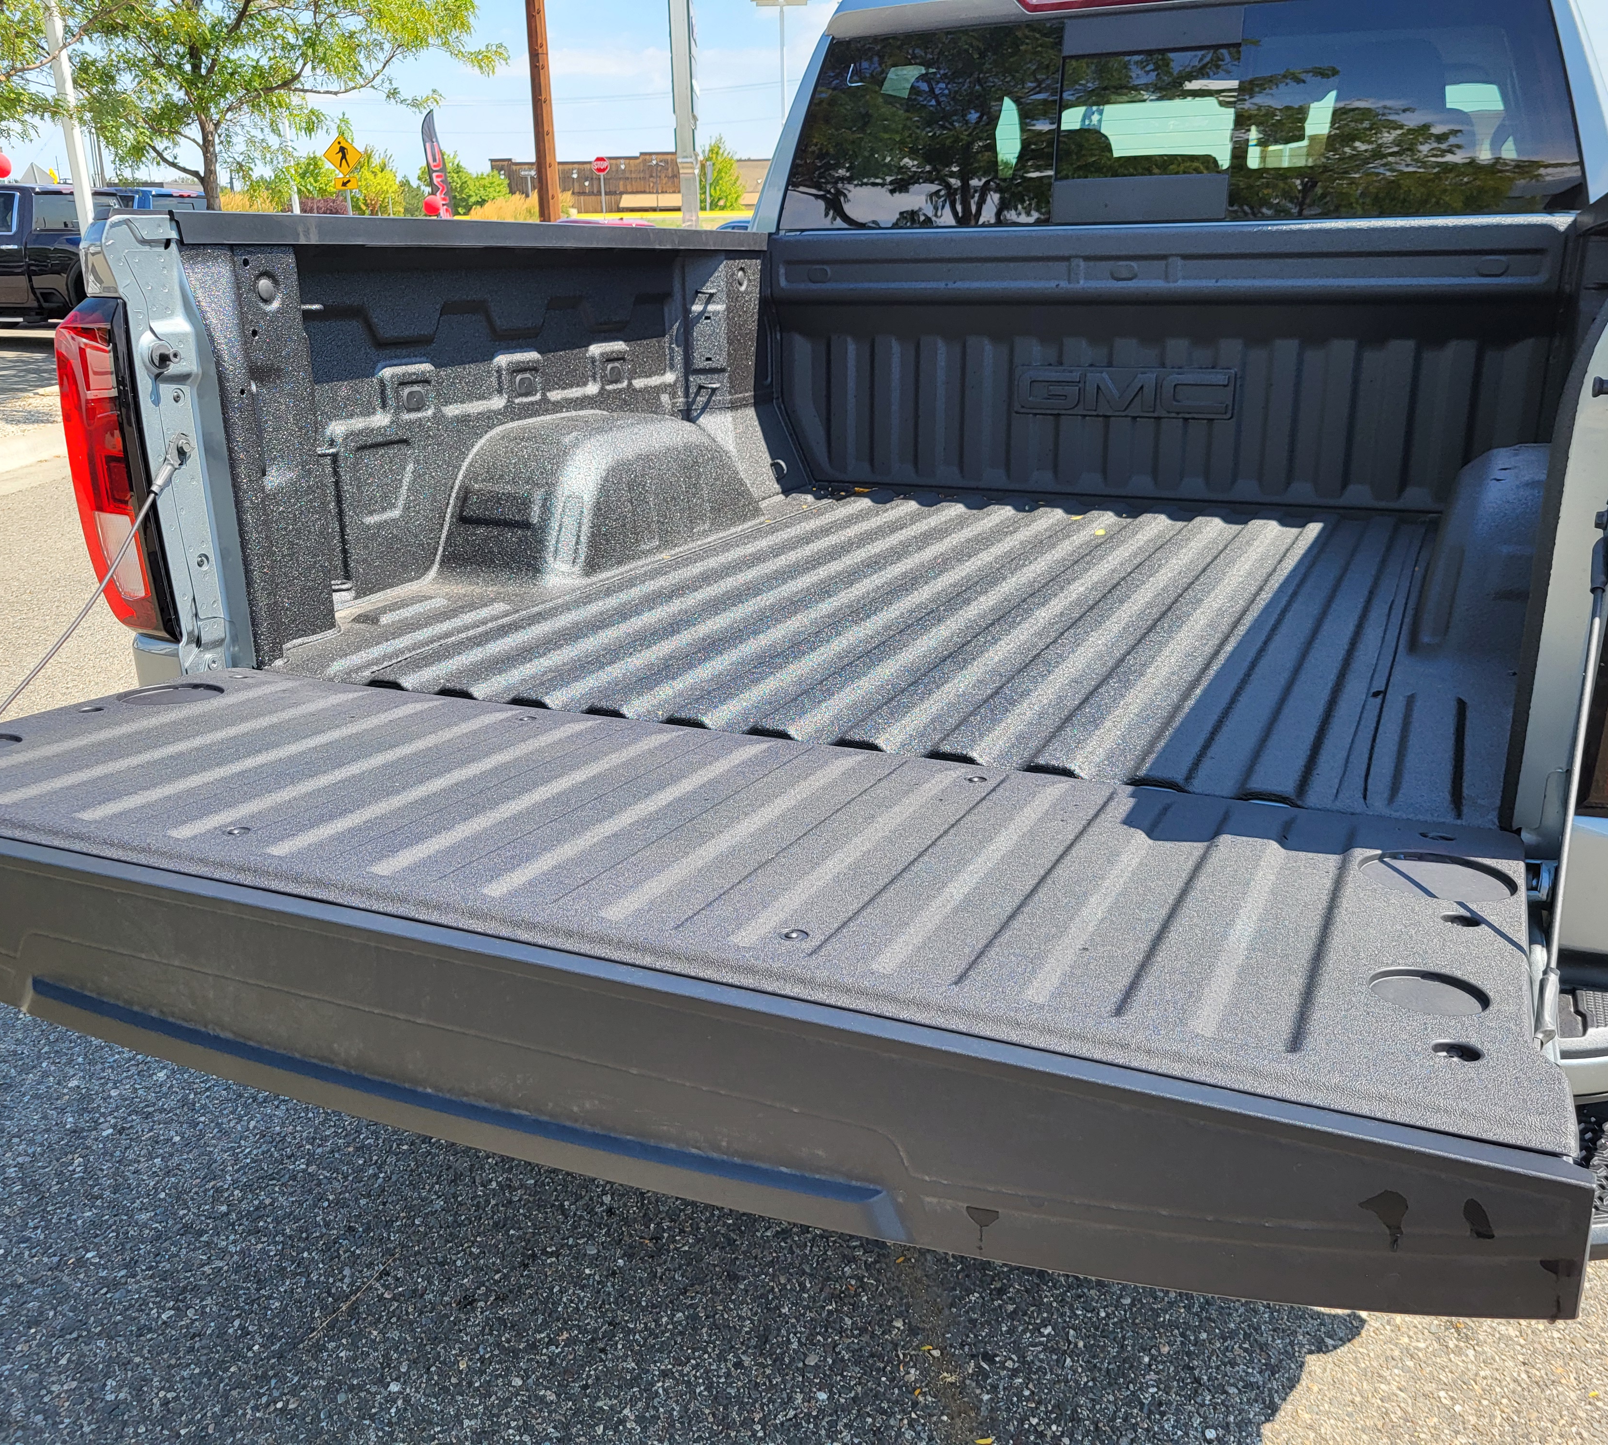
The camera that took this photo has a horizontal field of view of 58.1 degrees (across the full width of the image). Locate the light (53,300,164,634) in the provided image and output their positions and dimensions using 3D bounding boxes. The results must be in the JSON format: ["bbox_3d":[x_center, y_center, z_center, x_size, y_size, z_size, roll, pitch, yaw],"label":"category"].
[{"bbox_3d":[-0.860,-0.342,1.921,0.205,0.427,0.190,7,19,23],"label":"light"}]

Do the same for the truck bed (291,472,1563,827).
[{"bbox_3d":[0.322,-0.225,2.407,1.550,0.075,1.743,7,19,23],"label":"truck bed"}]

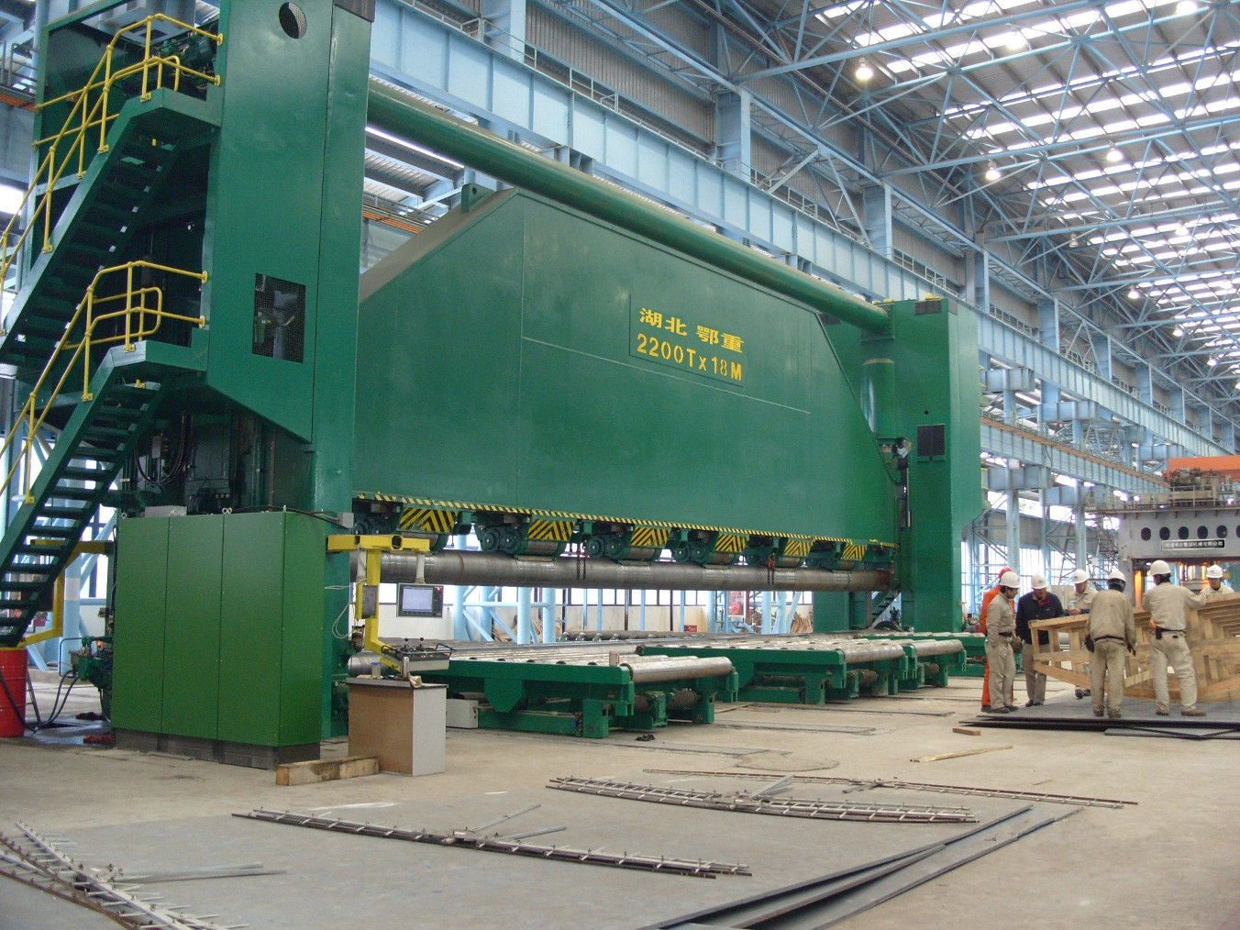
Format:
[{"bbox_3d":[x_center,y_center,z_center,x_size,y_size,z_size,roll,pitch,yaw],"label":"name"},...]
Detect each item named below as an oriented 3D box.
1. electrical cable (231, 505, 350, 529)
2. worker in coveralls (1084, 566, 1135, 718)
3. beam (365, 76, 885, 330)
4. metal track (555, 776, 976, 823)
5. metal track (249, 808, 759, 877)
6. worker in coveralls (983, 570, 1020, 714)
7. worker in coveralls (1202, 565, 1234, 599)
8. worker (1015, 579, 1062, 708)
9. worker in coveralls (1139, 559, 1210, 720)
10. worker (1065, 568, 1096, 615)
[{"bbox_3d":[-3.227,0.513,12.300,1.300,0.240,0.220,4,-7,-30],"label":"electrical cable"},{"bbox_3d":[5.826,2.129,14.953,0.560,1.741,0.400,-1,-6,18],"label":"worker in coveralls"},{"bbox_3d":[1.004,-4.056,22.188,0.460,0.460,17.113,-4,-7,36],"label":"beam"},{"bbox_3d":[0.944,2.494,9.402,3.246,0.070,0.500,-2,-6,26],"label":"metal track"},{"bbox_3d":[-0.967,2.316,7.820,3.718,0.070,0.240,-2,-6,28],"label":"metal track"},{"bbox_3d":[4.696,2.173,15.425,0.440,1.725,0.470,-1,-6,17],"label":"worker in coveralls"},{"bbox_3d":[7.994,2.231,16.712,0.540,1.770,0.400,-2,-6,23],"label":"worker in coveralls"},{"bbox_3d":[5.461,2.292,16.402,0.550,1.697,0.400,1,-6,-7],"label":"worker"},{"bbox_3d":[6.740,2.109,15.336,0.720,1.874,0.520,-2,-6,22],"label":"worker in coveralls"},{"bbox_3d":[6.582,2.408,17.943,0.540,1.797,0.400,-3,-7,30],"label":"worker"}]

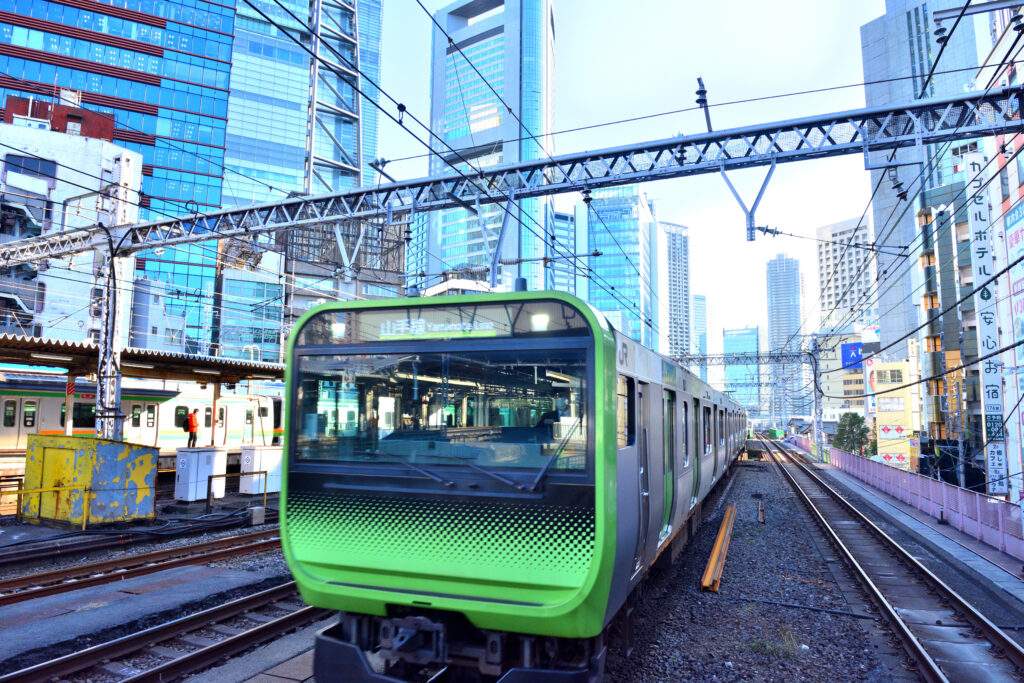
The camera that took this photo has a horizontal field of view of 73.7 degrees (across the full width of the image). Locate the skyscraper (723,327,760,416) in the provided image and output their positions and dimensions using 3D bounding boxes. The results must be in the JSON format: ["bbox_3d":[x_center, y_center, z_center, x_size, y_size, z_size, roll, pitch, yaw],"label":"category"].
[{"bbox_3d":[270.253,38.719,799.035,39.000,110.271,35.000,-2,-7,24],"label":"skyscraper"}]

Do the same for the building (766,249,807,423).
[{"bbox_3d":[309.585,-3.226,769.905,34.500,190.000,34.500,-2,-6,18],"label":"building"}]

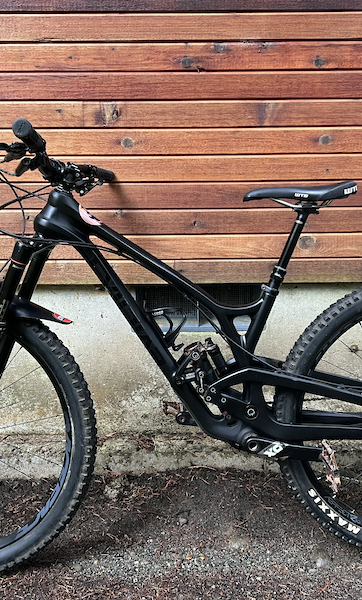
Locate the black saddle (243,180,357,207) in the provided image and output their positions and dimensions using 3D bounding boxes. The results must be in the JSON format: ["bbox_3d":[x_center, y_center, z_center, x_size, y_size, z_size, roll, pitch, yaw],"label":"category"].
[{"bbox_3d":[0.288,-0.253,1.440,0.272,0.063,0.140,-1,9,-2],"label":"black saddle"}]

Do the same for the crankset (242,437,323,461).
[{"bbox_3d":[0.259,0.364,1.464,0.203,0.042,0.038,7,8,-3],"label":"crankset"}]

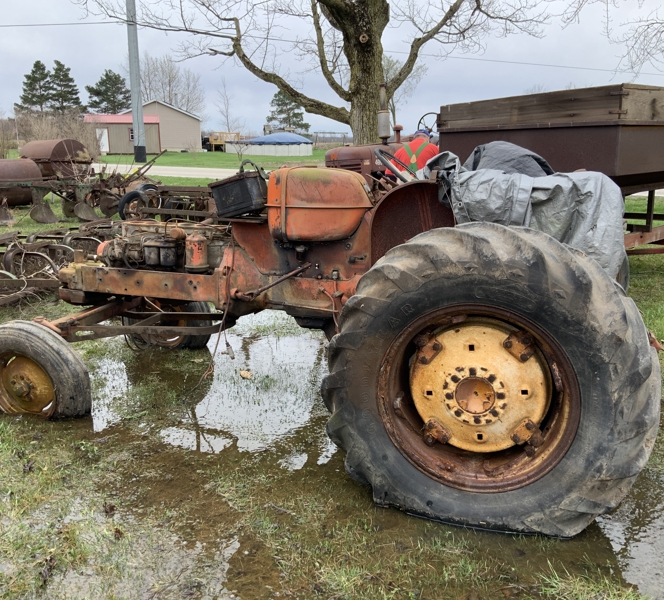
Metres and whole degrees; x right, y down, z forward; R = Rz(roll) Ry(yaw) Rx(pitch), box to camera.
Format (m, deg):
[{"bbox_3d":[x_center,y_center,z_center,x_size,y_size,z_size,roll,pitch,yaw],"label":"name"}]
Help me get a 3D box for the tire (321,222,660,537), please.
[{"bbox_3d":[0.598,0.252,2.704,1.340,1.200,0.420,4,14,18],"label":"tire"}]

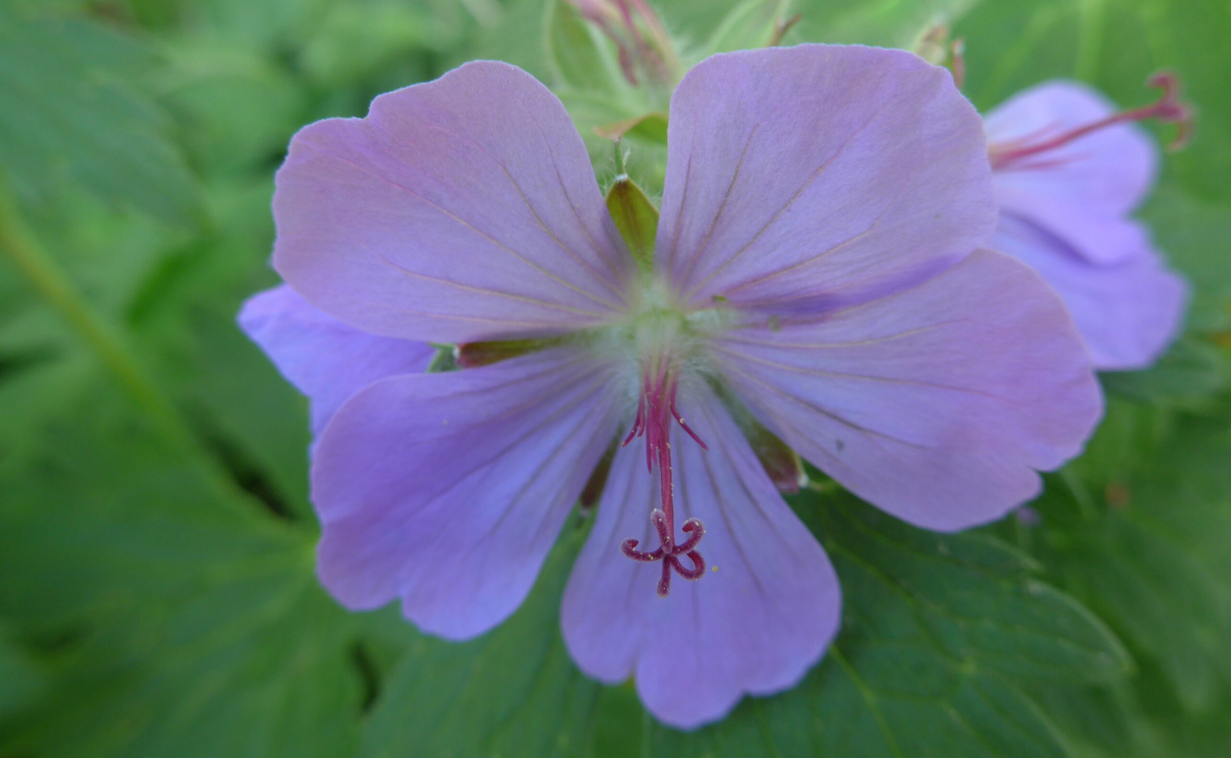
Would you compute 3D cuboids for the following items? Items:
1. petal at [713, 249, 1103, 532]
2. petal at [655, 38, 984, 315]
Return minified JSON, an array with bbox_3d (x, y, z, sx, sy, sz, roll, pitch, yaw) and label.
[{"bbox_3d":[0.015,0.000,0.055,0.021,0.016,0.006,17,20,16],"label":"petal"},{"bbox_3d":[0.010,-0.010,0.054,0.018,0.020,0.005,42,27,-15],"label":"petal"}]

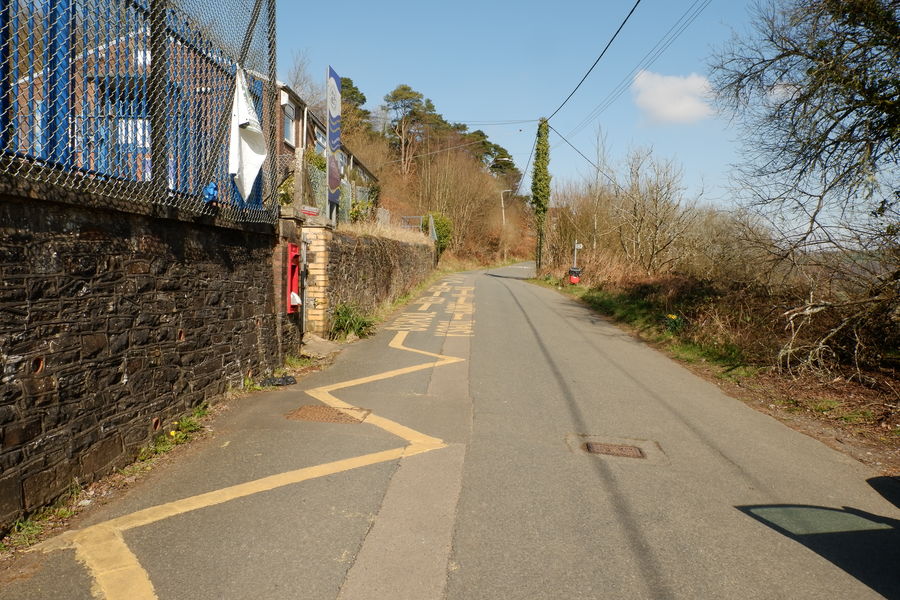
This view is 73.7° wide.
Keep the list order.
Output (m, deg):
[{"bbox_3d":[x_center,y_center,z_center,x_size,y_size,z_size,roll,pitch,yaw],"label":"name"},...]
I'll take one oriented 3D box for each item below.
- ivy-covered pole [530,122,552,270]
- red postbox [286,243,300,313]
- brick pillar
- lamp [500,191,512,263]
[{"bbox_3d":[4.850,-5.500,32.000,1.000,8.200,1.000,1,3,-3],"label":"ivy-covered pole"},{"bbox_3d":[-1.890,-0.257,7.130,0.170,0.820,0.340,1,3,3],"label":"red postbox"},{"bbox_3d":[-1.940,-0.275,8.750,0.340,1.620,0.380,1,3,3],"label":"brick pillar"},{"bbox_3d":[4.600,-6.170,49.000,1.050,5.900,0.300,3,3,30],"label":"lamp"}]

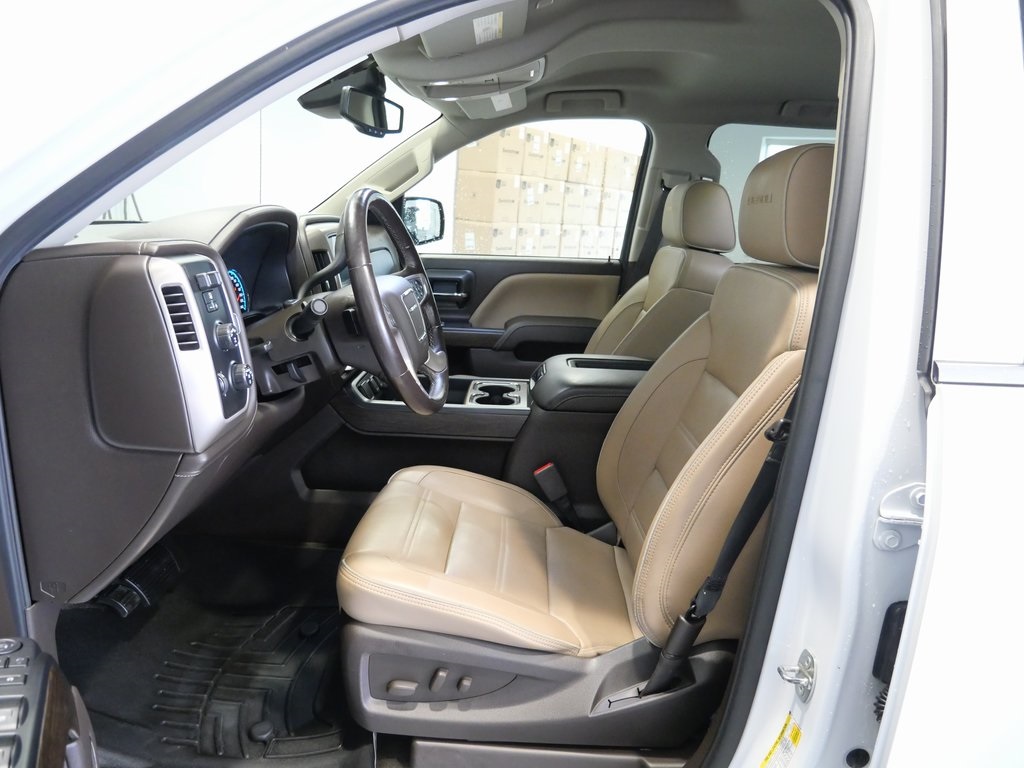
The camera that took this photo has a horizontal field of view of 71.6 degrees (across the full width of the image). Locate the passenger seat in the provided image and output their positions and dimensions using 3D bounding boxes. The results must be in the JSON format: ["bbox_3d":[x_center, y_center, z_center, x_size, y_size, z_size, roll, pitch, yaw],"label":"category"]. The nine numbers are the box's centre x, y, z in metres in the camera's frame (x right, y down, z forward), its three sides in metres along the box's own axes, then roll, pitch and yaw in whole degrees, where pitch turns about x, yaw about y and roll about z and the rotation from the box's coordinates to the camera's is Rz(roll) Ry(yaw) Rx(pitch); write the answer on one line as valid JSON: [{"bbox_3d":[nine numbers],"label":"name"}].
[{"bbox_3d":[0.176,-0.122,2.013,0.790,0.900,0.550,4,14,1],"label":"passenger seat"}]

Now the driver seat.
[{"bbox_3d":[0.128,0.056,1.213,0.790,0.900,0.550,4,14,1],"label":"driver seat"}]

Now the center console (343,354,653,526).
[{"bbox_3d":[0.044,0.104,1.646,0.820,0.400,0.320,4,14,1],"label":"center console"}]

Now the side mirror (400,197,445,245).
[{"bbox_3d":[-0.368,-0.610,2.636,0.140,0.200,0.250,9,15,23],"label":"side mirror"}]

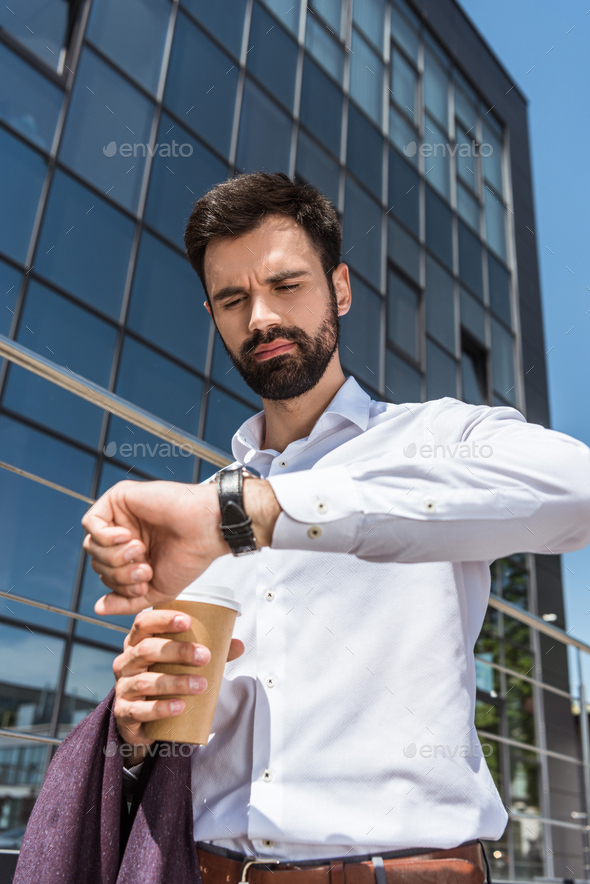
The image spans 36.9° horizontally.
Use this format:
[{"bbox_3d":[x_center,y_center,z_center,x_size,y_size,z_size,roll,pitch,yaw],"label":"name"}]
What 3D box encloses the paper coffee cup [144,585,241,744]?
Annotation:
[{"bbox_3d":[-0.097,0.200,0.798,0.086,0.136,0.086,9,-19,-5],"label":"paper coffee cup"}]

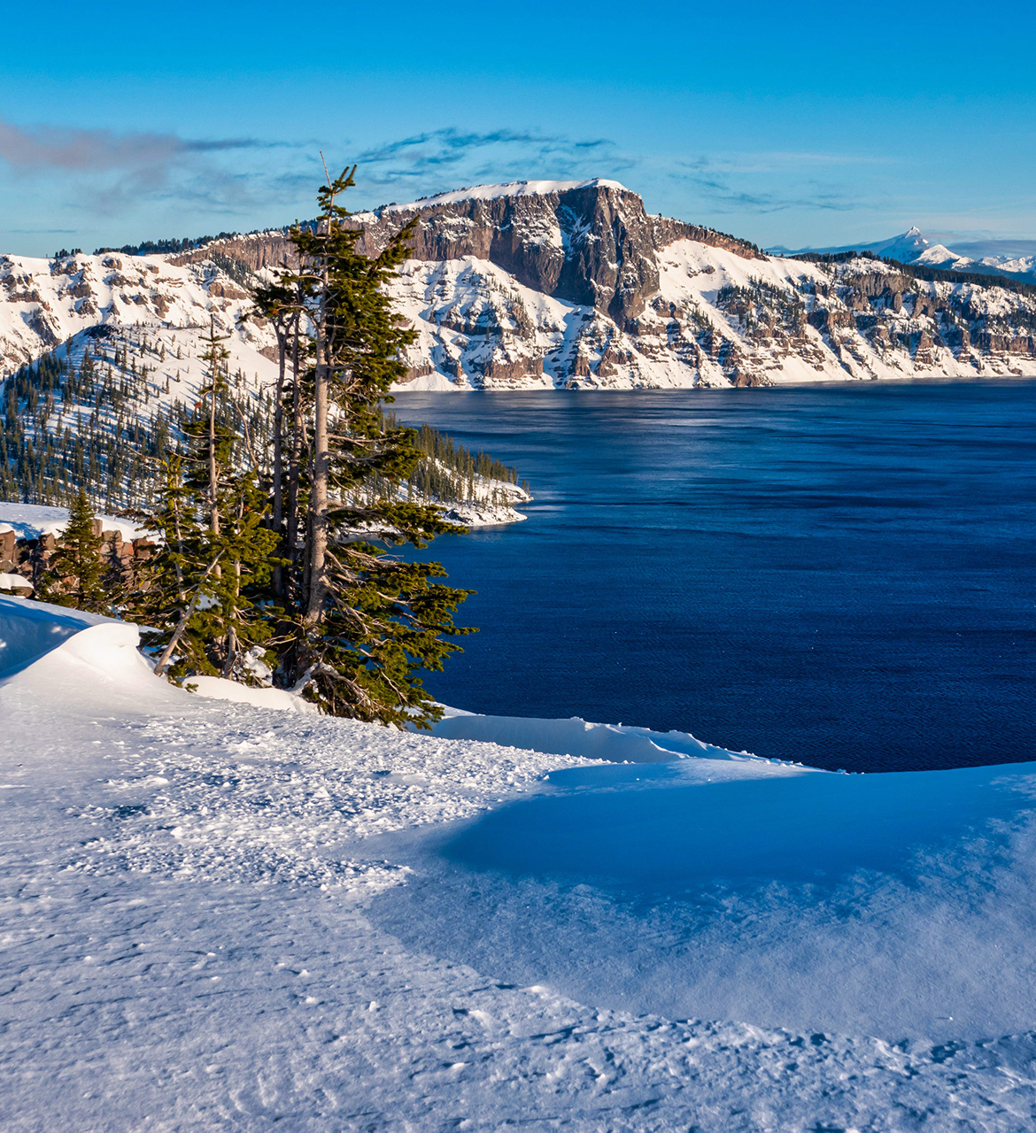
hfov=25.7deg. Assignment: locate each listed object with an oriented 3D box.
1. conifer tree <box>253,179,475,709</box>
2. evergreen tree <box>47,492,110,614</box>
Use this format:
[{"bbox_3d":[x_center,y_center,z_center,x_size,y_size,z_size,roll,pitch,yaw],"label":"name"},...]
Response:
[{"bbox_3d":[-1.478,-1.130,22.030,2.100,5.350,2.000,0,7,0],"label":"conifer tree"},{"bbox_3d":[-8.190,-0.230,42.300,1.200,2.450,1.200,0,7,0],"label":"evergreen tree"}]

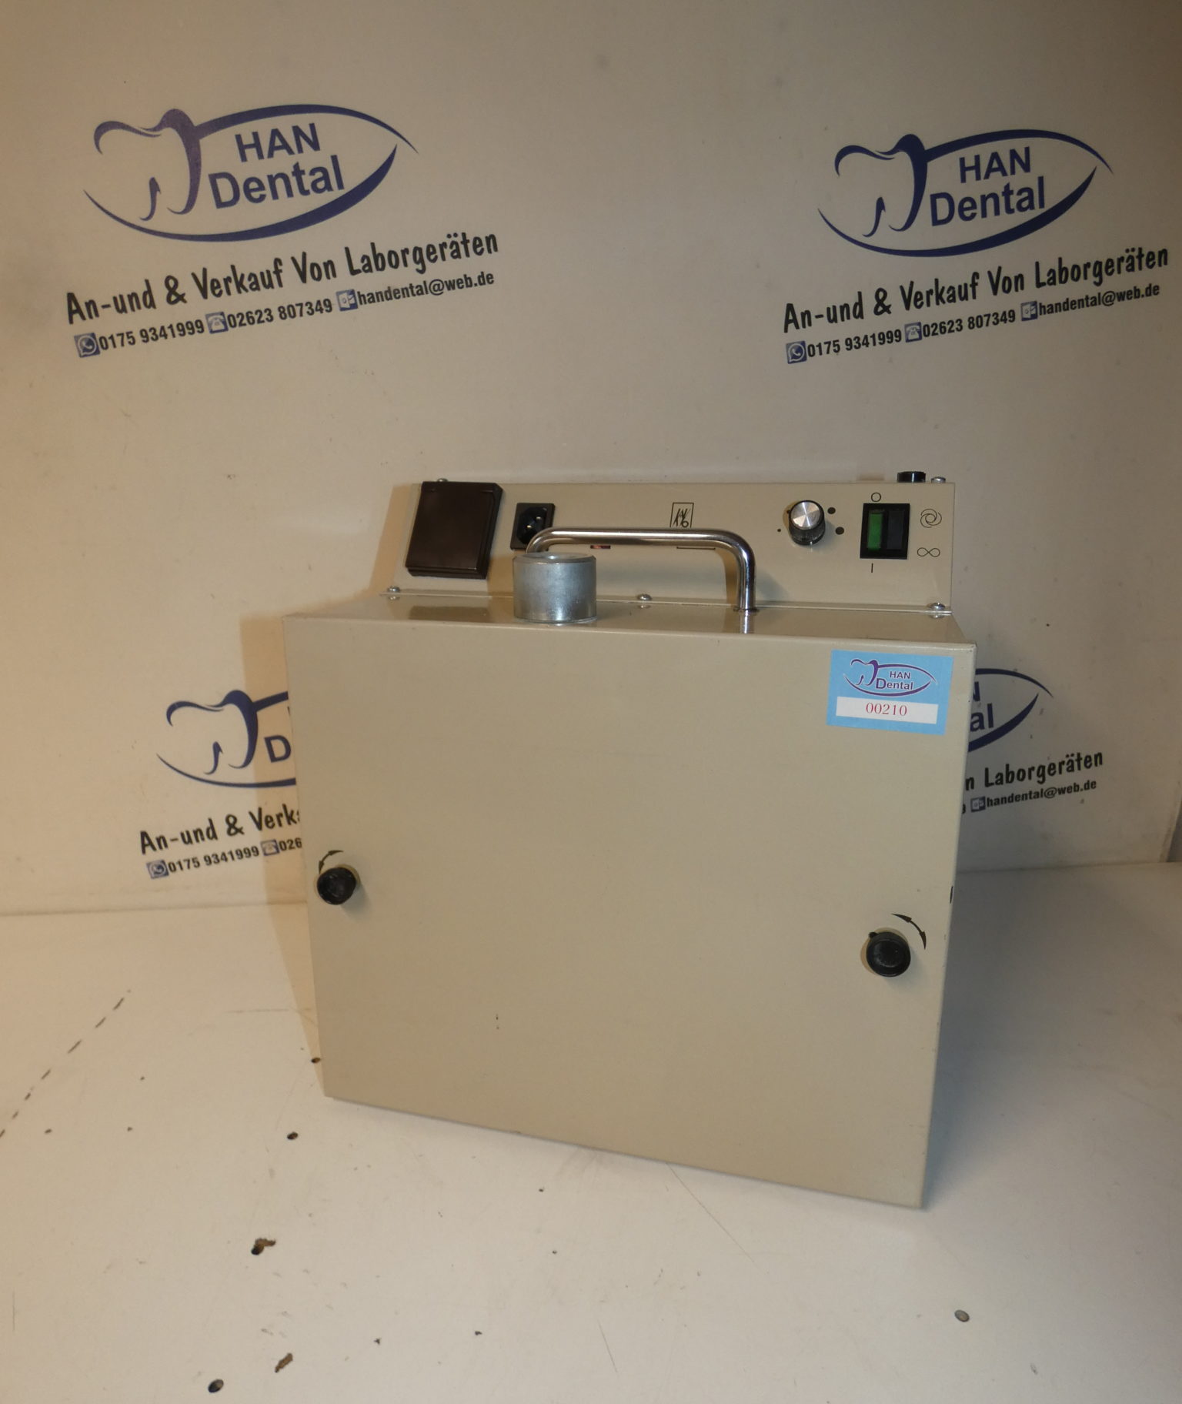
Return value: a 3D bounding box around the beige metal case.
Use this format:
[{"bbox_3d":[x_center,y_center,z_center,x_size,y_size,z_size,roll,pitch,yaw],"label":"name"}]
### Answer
[{"bbox_3d":[0.029,0.048,0.548,0.333,0.350,0.222,3,14,14],"label":"beige metal case"}]

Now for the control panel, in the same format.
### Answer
[{"bbox_3d":[0.037,-0.094,0.531,0.327,0.077,0.034,3,-9,14],"label":"control panel"}]

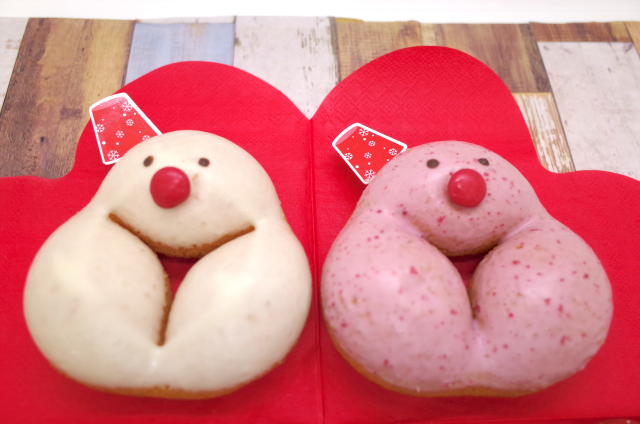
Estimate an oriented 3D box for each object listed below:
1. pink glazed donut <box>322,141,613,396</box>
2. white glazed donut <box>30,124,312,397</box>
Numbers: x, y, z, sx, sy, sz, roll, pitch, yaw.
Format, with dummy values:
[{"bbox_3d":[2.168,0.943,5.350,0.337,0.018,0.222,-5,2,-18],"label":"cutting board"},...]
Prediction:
[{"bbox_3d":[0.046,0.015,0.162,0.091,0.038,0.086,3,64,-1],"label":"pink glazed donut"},{"bbox_3d":[-0.046,0.013,0.160,0.088,0.038,0.088,-1,64,-3],"label":"white glazed donut"}]

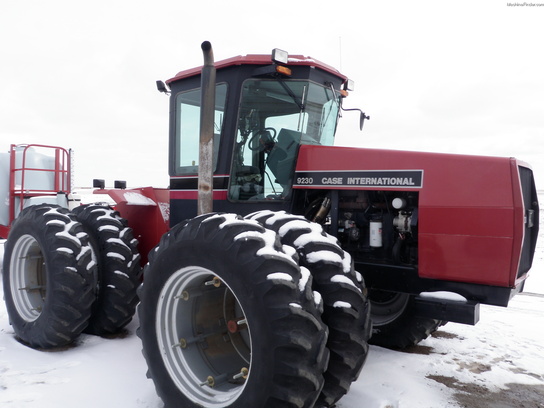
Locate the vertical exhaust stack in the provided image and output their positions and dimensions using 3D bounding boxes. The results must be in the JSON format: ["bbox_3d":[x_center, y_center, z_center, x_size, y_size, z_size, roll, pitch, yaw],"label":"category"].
[{"bbox_3d":[-0.679,-0.708,4.614,0.160,2.000,0.180,2,2,39],"label":"vertical exhaust stack"}]

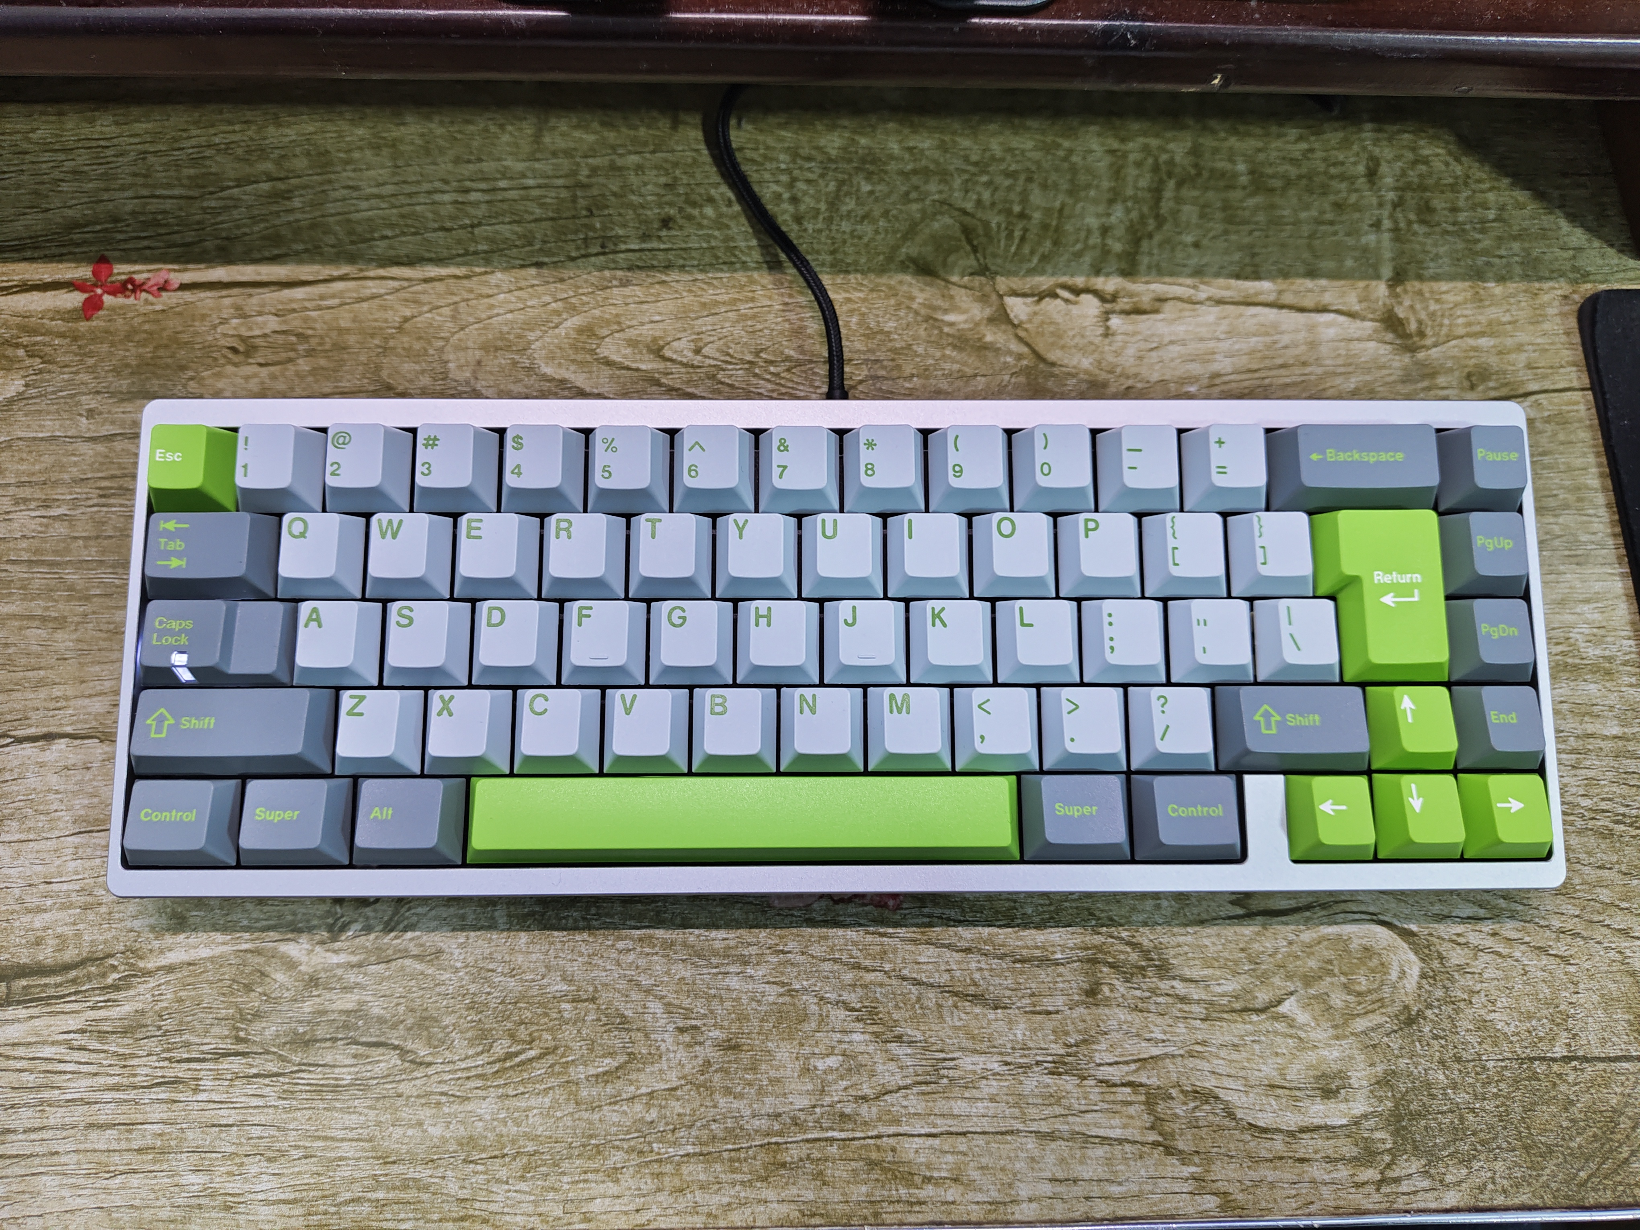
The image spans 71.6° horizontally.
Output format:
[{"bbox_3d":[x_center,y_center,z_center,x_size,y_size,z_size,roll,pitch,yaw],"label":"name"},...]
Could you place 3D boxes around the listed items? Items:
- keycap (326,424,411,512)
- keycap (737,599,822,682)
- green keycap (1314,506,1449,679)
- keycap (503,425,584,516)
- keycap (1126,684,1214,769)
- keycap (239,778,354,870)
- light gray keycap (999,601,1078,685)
[{"bbox_3d":[-0.100,-0.032,0.248,0.018,0.009,0.018,0,83,-1],"label":"keycap"},{"bbox_3d":[-0.009,0.006,0.245,0.018,0.007,0.018,0,83,-1],"label":"keycap"},{"bbox_3d":[0.124,-0.004,0.249,0.028,0.008,0.037,0,83,-1],"label":"green keycap"},{"bbox_3d":[-0.062,-0.032,0.248,0.018,0.010,0.018,0,82,-1],"label":"keycap"},{"bbox_3d":[0.077,0.024,0.244,0.018,0.008,0.018,0,83,-1],"label":"keycap"},{"bbox_3d":[-0.111,0.044,0.238,0.023,0.008,0.018,0,83,-1],"label":"keycap"},{"bbox_3d":[0.048,0.006,0.246,0.018,0.007,0.018,0,83,-1],"label":"light gray keycap"}]

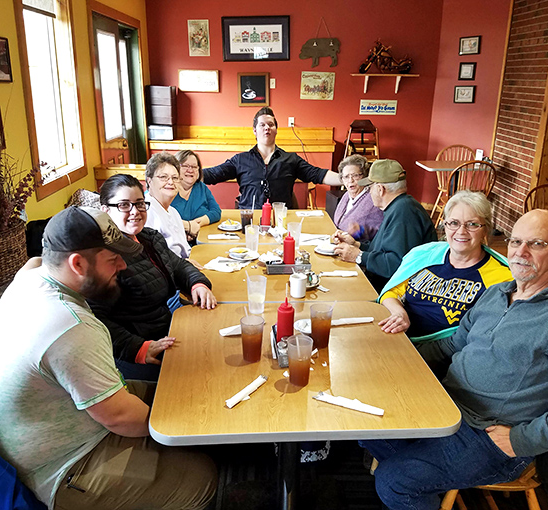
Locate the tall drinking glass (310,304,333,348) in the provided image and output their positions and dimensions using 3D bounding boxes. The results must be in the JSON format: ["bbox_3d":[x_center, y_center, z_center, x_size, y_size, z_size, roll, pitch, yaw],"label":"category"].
[{"bbox_3d":[0.177,0.273,1.927,0.085,0.155,0.085,0,19,-3],"label":"tall drinking glass"}]

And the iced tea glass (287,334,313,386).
[{"bbox_3d":[0.082,0.340,1.623,0.081,0.148,0.081,-1,18,-4],"label":"iced tea glass"}]

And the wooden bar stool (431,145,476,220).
[{"bbox_3d":[2.269,-0.847,6.393,0.520,0.950,0.560,3,18,8],"label":"wooden bar stool"}]

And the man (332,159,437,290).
[{"bbox_3d":[0.634,0.096,2.969,0.720,1.270,0.580,2,18,6],"label":"man"}]

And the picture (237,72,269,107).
[{"bbox_3d":[-0.262,-2.177,6.759,0.410,0.420,0.030,0,19,-3],"label":"picture"}]

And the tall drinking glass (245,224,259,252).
[{"bbox_3d":[-0.124,-0.092,2.928,0.081,0.148,0.081,-1,18,-4],"label":"tall drinking glass"}]

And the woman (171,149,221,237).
[{"bbox_3d":[-0.506,-0.138,3.776,0.500,1.240,0.720,-17,25,-42],"label":"woman"}]

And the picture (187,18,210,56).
[{"bbox_3d":[-0.904,-2.635,6.213,0.254,0.403,0.015,-1,18,-4],"label":"picture"}]

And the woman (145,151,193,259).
[{"bbox_3d":[-0.477,0.099,2.949,0.740,1.320,0.500,11,21,28],"label":"woman"}]

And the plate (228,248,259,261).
[{"bbox_3d":[-0.171,-0.002,2.924,0.180,0.026,0.180,0,19,-3],"label":"plate"}]

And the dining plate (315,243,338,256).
[{"bbox_3d":[0.331,-0.023,2.911,0.180,0.035,0.180,-1,18,-4],"label":"dining plate"}]

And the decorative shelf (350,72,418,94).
[{"bbox_3d":[1.360,-2.151,6.436,0.865,0.235,0.200,-1,18,-4],"label":"decorative shelf"}]

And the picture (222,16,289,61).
[{"bbox_3d":[-0.222,-2.769,6.560,0.865,0.535,0.030,0,19,-3],"label":"picture"}]

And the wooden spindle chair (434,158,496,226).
[{"bbox_3d":[2.047,-0.600,5.705,0.500,0.950,0.550,0,19,-3],"label":"wooden spindle chair"}]

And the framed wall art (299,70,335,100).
[{"bbox_3d":[0.559,-2.141,6.480,0.422,0.329,0.015,-1,18,-4],"label":"framed wall art"}]

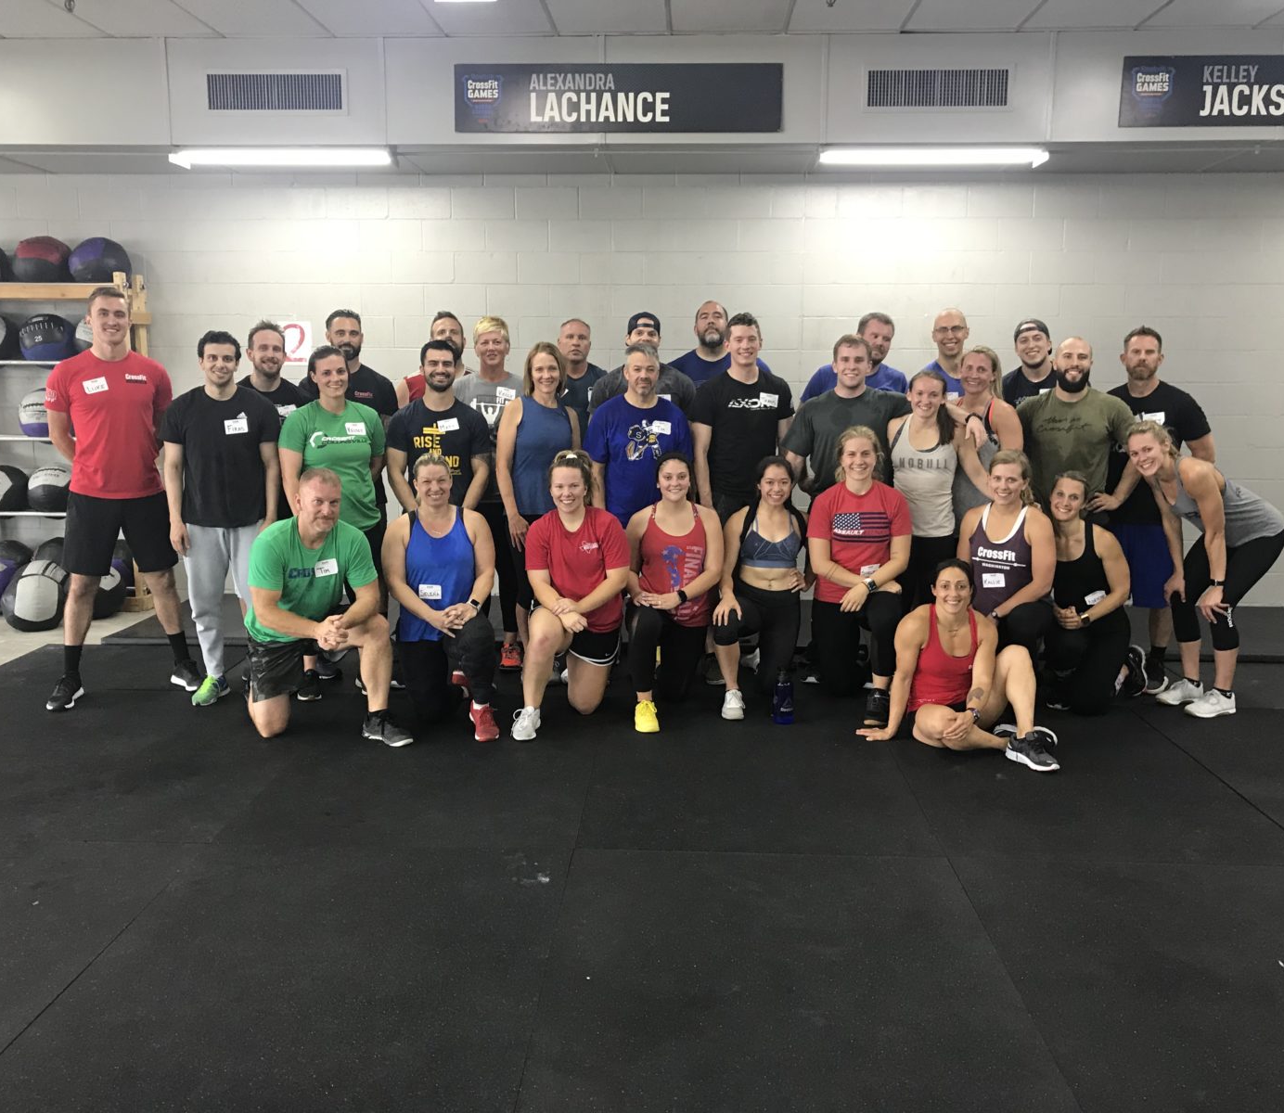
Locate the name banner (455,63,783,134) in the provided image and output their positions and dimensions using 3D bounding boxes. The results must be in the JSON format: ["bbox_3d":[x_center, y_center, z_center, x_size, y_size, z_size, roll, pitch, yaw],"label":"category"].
[{"bbox_3d":[-0.129,-2.525,6.619,1.805,0.370,0.025,0,9,2],"label":"name banner"}]

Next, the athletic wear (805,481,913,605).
[{"bbox_3d":[1.016,-0.068,5.593,0.475,0.580,0.270,2,10,10],"label":"athletic wear"}]

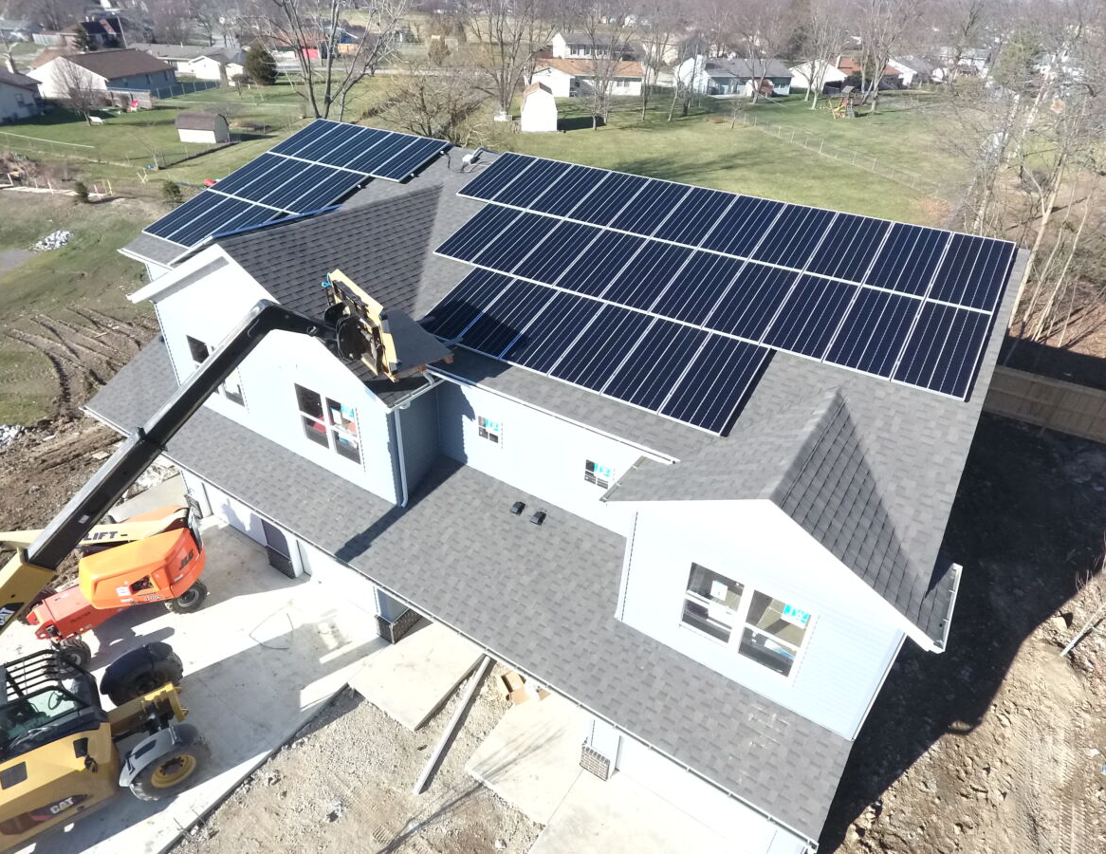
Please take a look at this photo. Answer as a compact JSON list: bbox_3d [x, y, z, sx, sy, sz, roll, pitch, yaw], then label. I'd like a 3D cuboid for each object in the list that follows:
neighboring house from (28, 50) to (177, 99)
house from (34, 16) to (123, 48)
[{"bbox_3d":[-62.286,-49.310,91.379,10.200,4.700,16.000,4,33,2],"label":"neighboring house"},{"bbox_3d":[-91.105,-75.803,126.655,14.500,4.700,8.500,-23,41,-34],"label":"house"}]

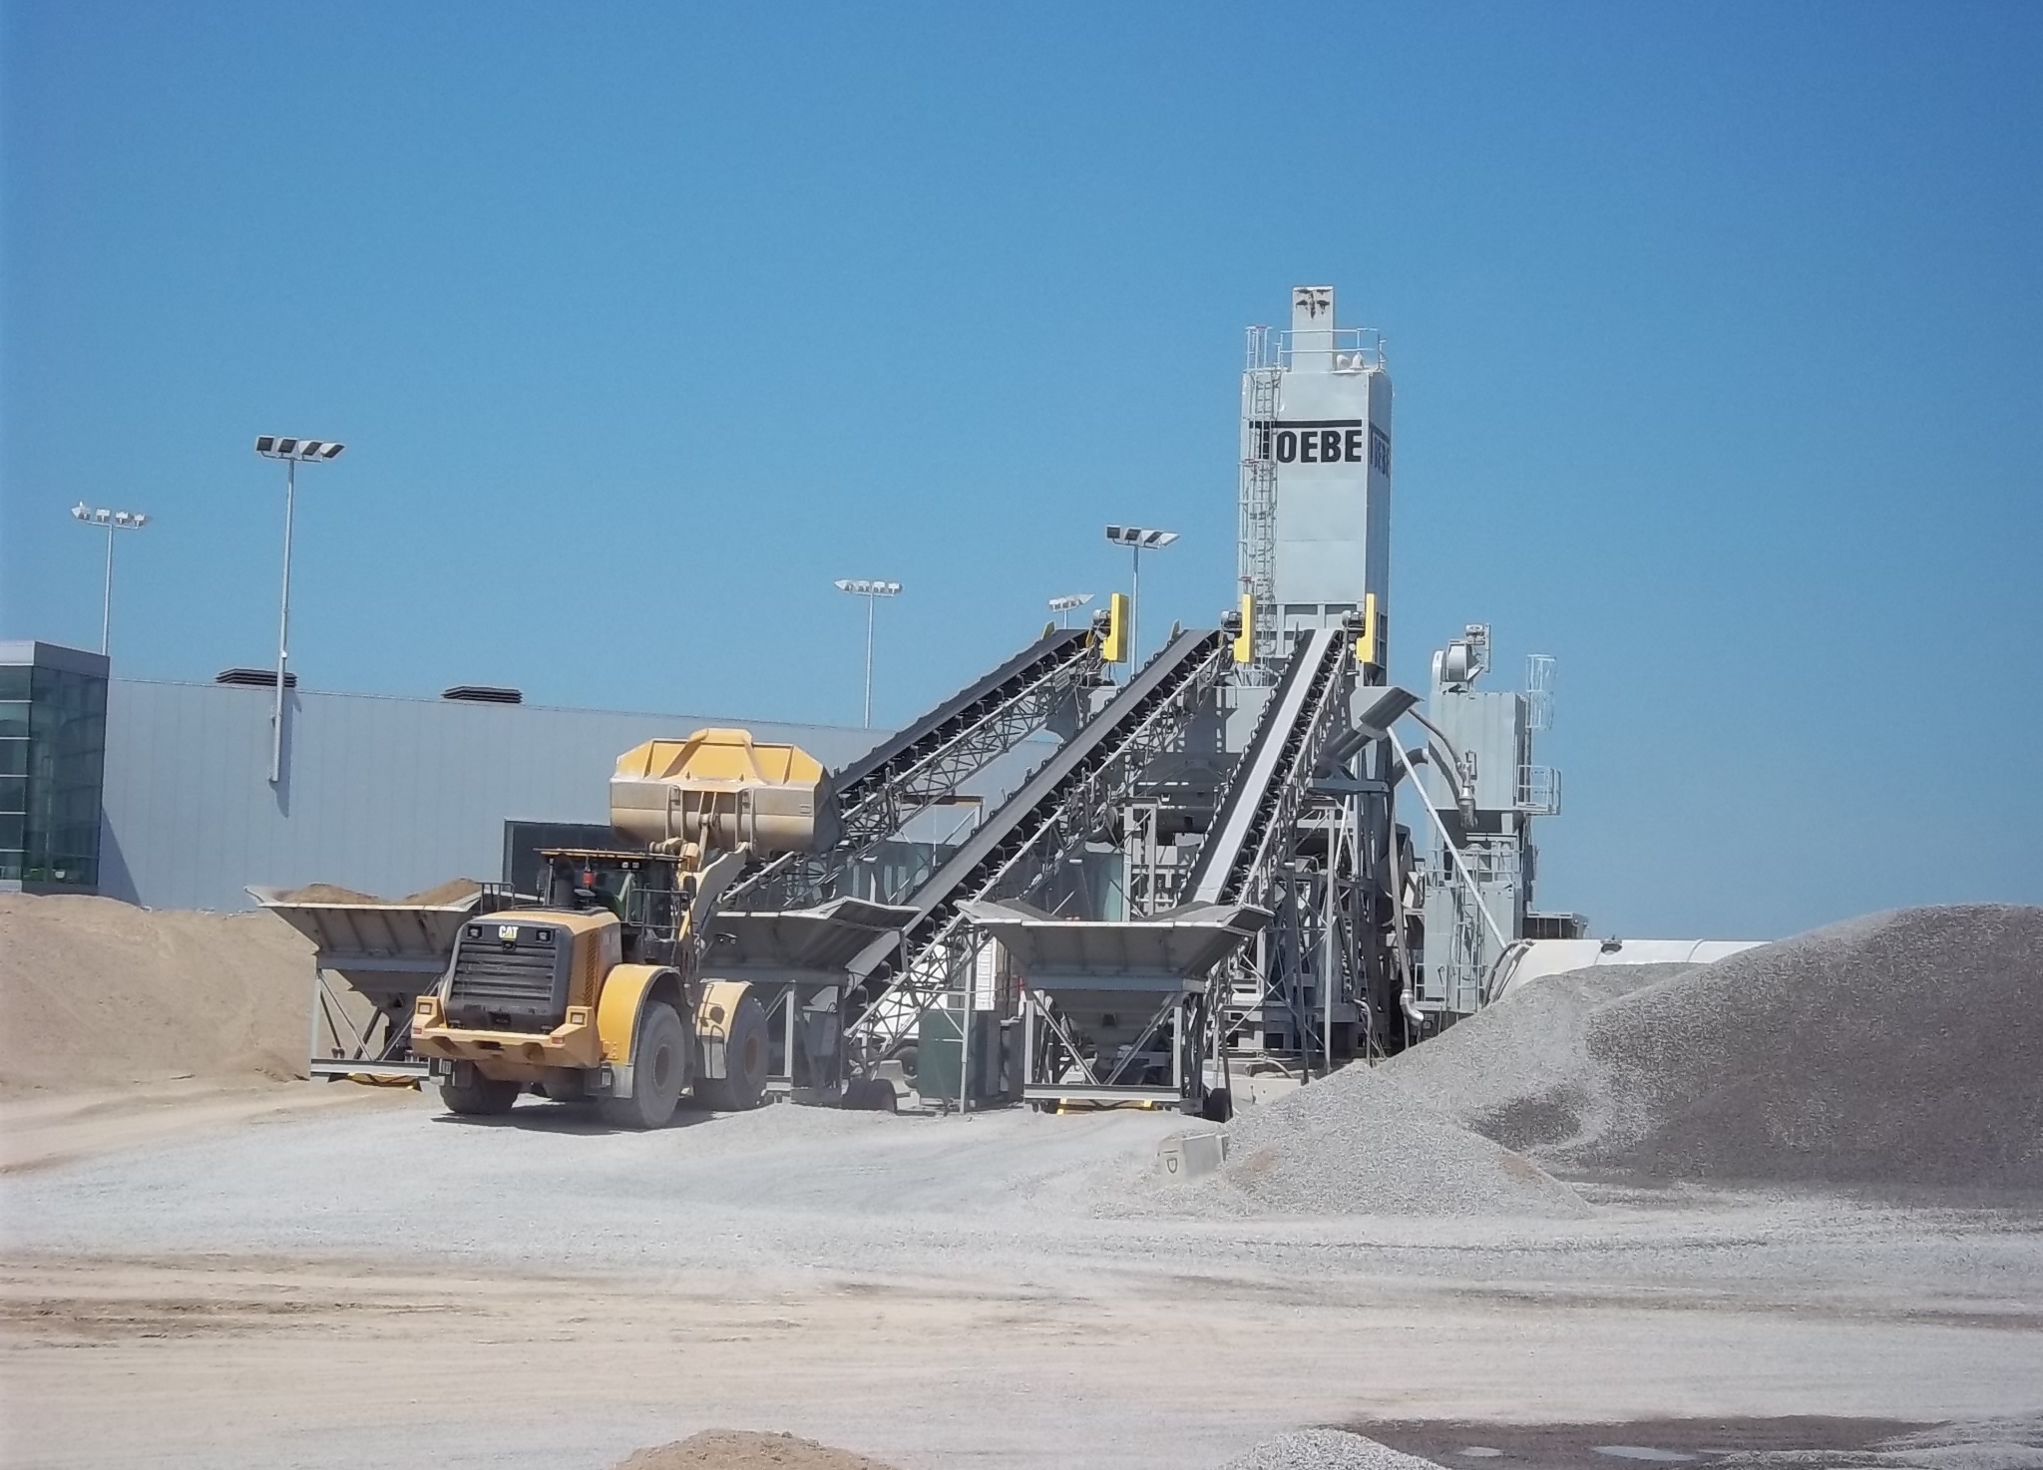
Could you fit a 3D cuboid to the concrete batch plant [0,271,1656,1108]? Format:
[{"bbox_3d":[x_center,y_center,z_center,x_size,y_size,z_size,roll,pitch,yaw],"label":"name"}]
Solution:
[{"bbox_3d":[0.247,-2.478,72.699,20.000,19.000,36.000,0,-5,17],"label":"concrete batch plant"}]

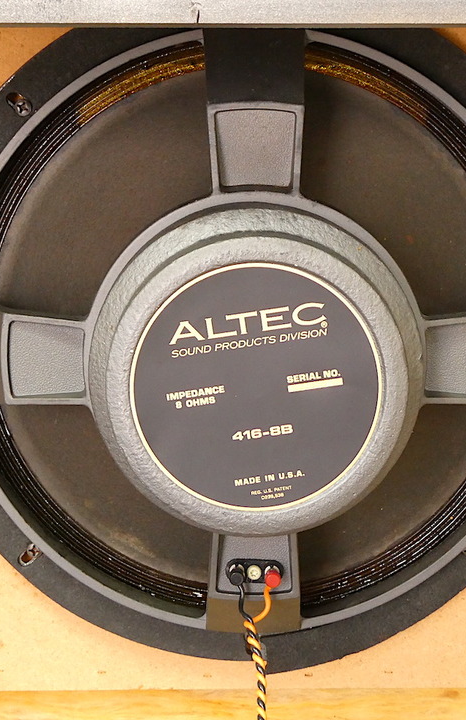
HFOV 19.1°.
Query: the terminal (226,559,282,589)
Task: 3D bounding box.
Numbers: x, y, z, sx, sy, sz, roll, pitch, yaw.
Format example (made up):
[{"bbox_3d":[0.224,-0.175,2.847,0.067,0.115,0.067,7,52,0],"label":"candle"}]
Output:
[{"bbox_3d":[0.012,0.117,0.748,0.030,0.015,0.011,0,21,0],"label":"terminal"}]

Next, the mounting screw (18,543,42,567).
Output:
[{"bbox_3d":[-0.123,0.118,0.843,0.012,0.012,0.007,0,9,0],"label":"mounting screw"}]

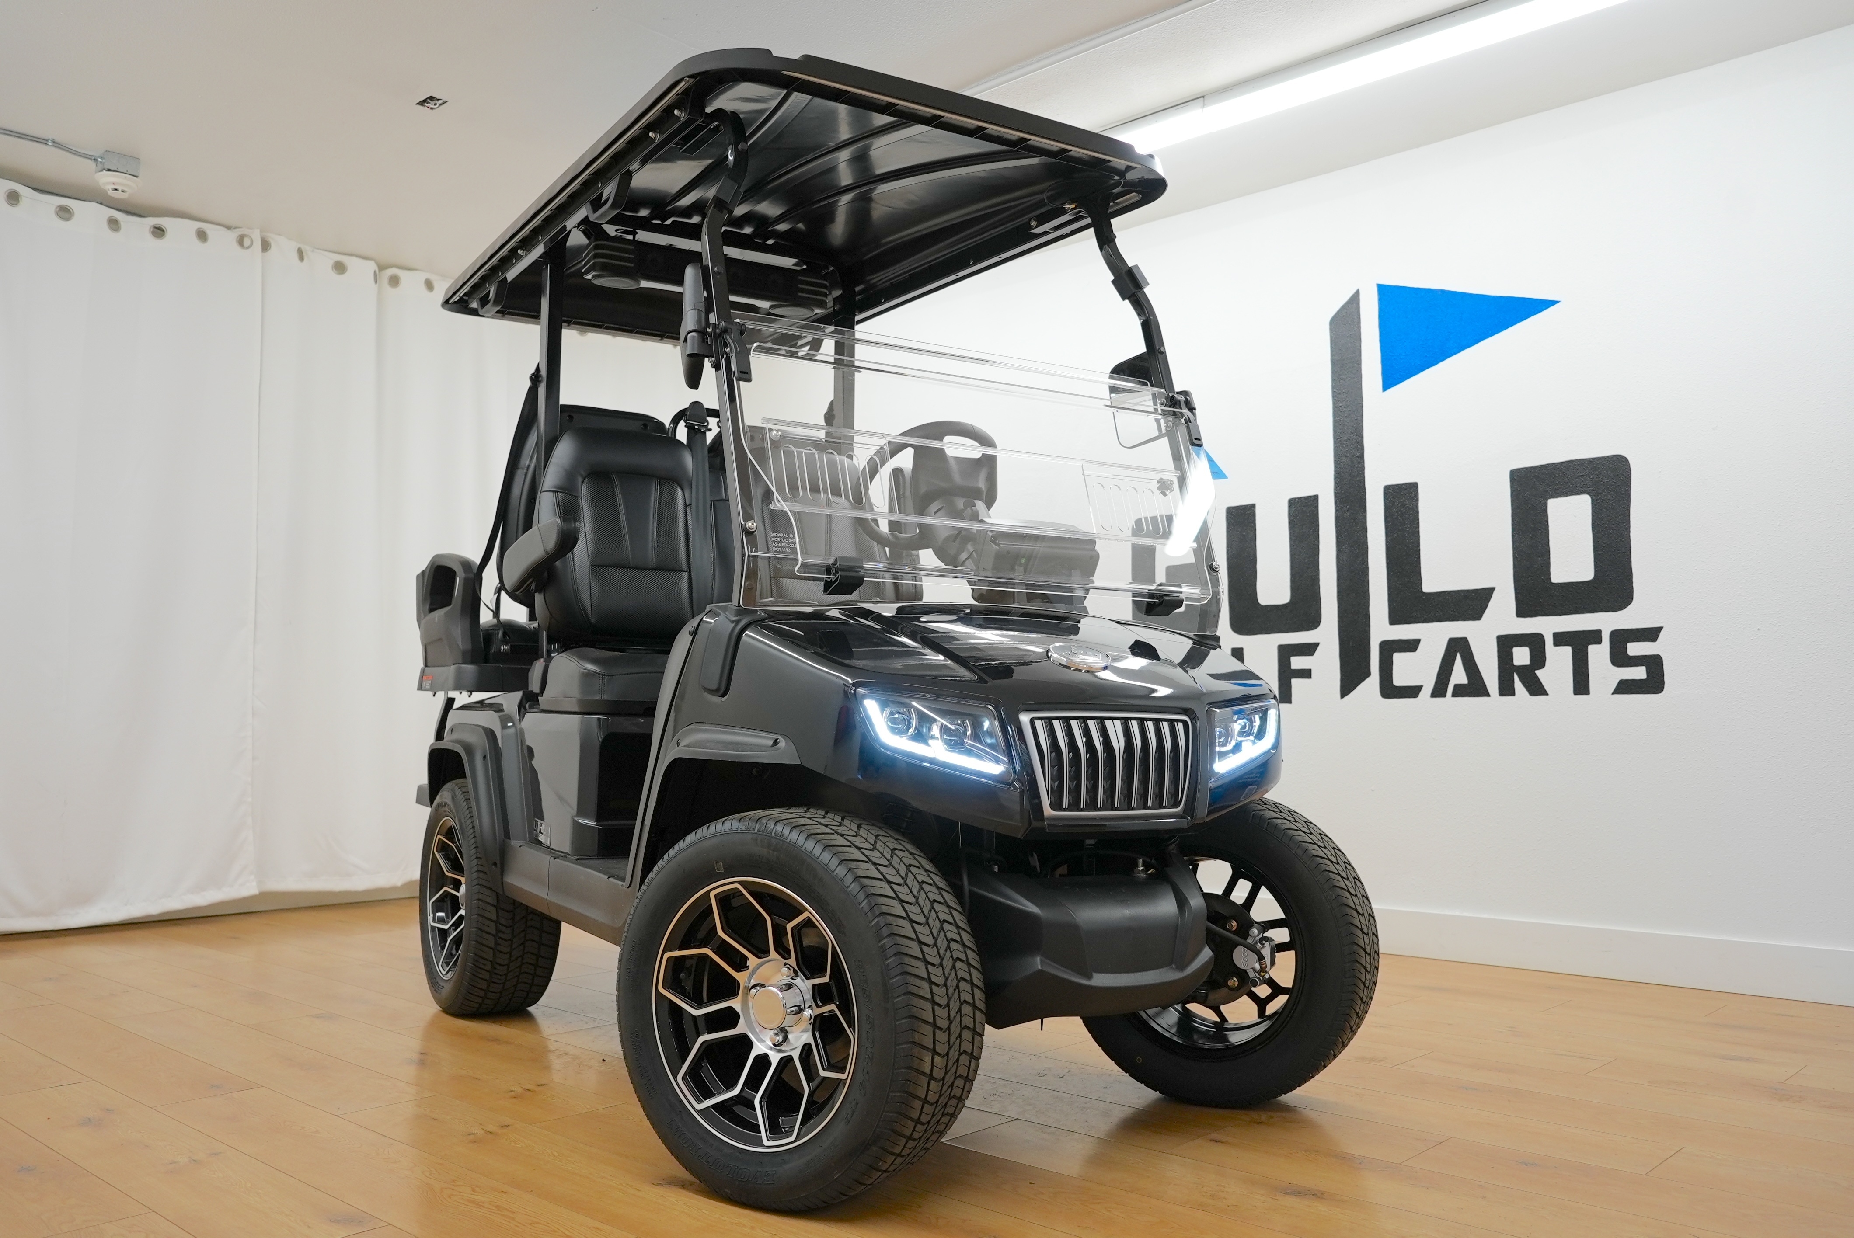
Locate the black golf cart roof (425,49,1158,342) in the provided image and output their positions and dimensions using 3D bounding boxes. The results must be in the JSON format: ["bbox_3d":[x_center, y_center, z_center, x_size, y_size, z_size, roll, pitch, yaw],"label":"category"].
[{"bbox_3d":[-0.401,-0.954,3.547,1.129,0.125,1.937,2,-4,-32],"label":"black golf cart roof"}]

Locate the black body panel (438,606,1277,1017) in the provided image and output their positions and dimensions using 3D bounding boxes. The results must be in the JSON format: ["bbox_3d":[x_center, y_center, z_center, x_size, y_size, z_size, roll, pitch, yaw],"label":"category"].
[{"bbox_3d":[-0.268,0.360,3.209,1.100,0.660,2.180,2,-5,-32],"label":"black body panel"}]

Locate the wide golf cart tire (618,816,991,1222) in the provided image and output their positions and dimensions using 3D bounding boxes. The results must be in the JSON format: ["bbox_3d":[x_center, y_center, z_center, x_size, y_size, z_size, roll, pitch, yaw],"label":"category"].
[{"bbox_3d":[-0.200,0.586,2.216,0.585,0.585,0.230,-3,-5,33],"label":"wide golf cart tire"}]

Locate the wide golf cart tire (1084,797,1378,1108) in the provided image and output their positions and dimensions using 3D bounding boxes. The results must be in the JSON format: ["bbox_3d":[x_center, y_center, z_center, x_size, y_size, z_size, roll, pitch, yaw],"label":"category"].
[{"bbox_3d":[0.552,0.618,2.754,0.585,0.585,0.230,-3,-5,32],"label":"wide golf cart tire"}]

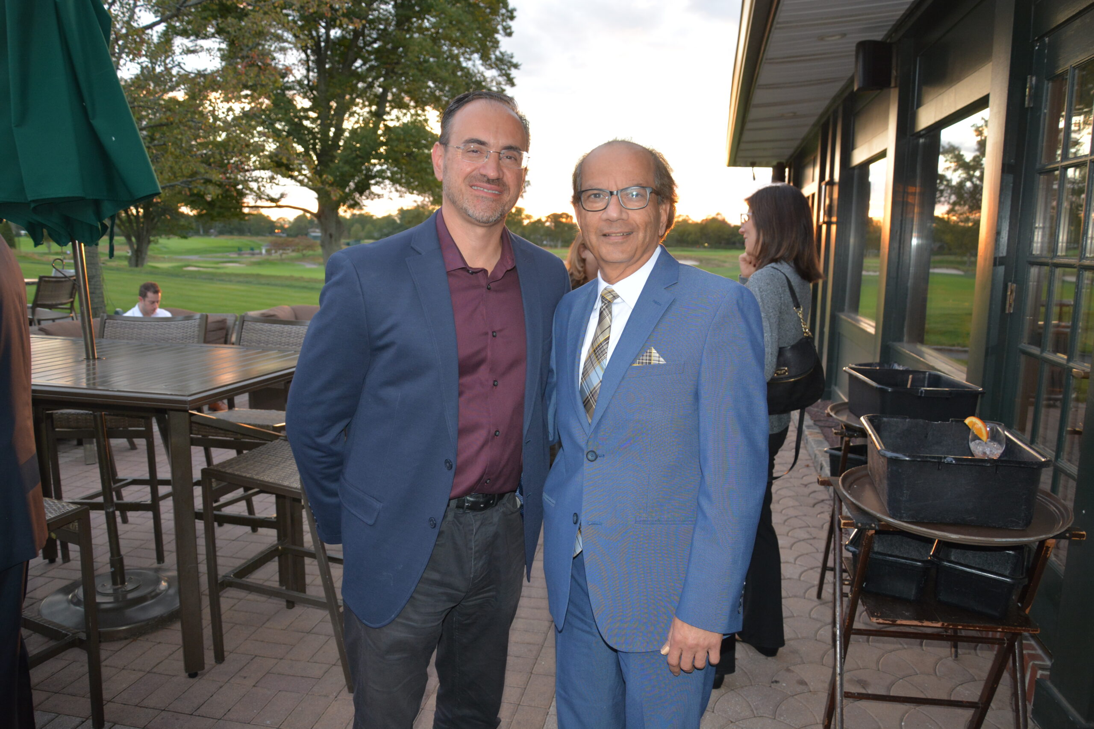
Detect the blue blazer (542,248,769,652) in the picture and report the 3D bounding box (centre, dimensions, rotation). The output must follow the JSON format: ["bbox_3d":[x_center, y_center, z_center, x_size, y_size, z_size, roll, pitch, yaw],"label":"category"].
[{"bbox_3d":[0.204,0.149,1.587,0.490,0.740,0.290,6,10,37],"label":"blue blazer"}]

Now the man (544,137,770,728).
[{"bbox_3d":[0.197,0.427,1.646,0.520,1.710,0.340,6,10,31],"label":"man"}]

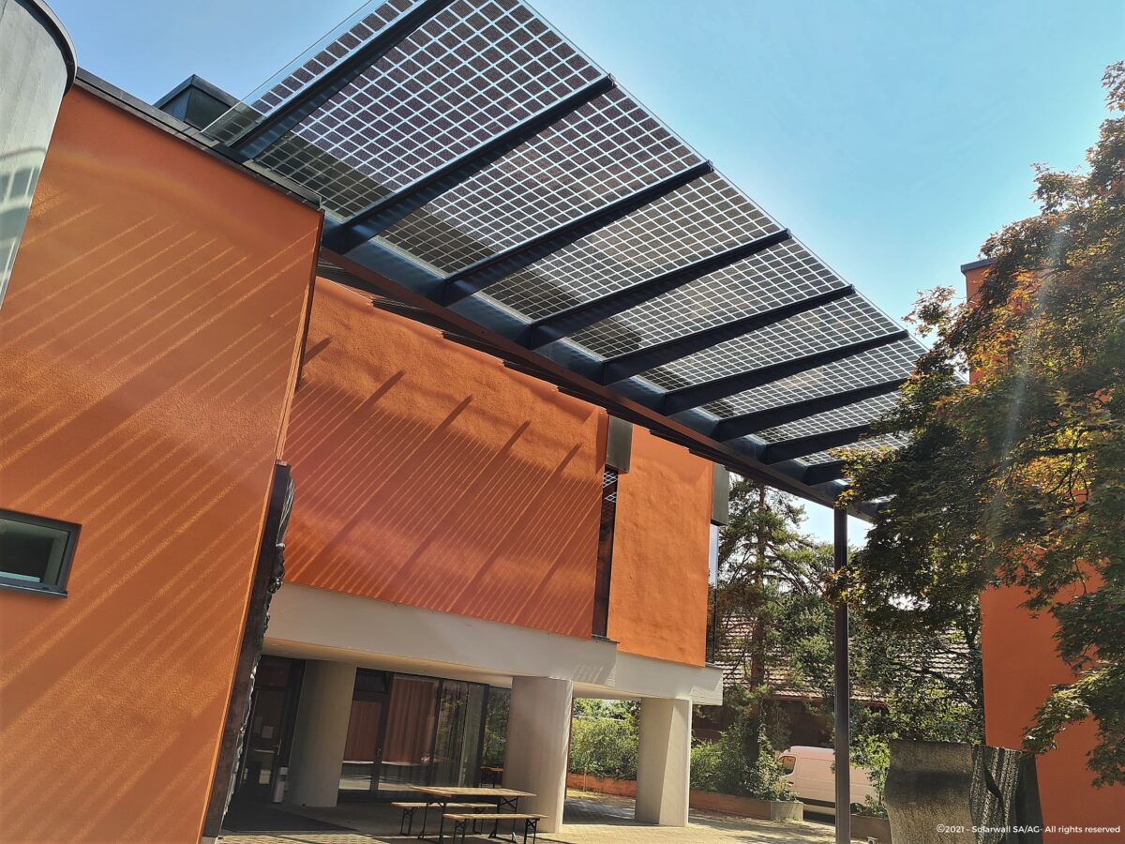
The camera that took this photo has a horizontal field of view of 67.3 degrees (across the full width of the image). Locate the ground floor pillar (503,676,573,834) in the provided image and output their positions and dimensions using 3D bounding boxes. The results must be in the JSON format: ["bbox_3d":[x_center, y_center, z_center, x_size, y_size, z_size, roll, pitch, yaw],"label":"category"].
[{"bbox_3d":[-0.483,6.861,17.504,1.100,2.850,0.850,-13,-26,43],"label":"ground floor pillar"}]

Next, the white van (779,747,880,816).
[{"bbox_3d":[7.939,11.142,26.206,4.850,1.970,1.950,-10,-24,37],"label":"white van"}]

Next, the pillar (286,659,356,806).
[{"bbox_3d":[-5.080,6.585,17.969,1.000,2.830,0.780,-13,-26,43],"label":"pillar"}]

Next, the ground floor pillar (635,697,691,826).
[{"bbox_3d":[2.483,8.194,20.508,1.100,2.830,0.850,-13,-26,43],"label":"ground floor pillar"}]

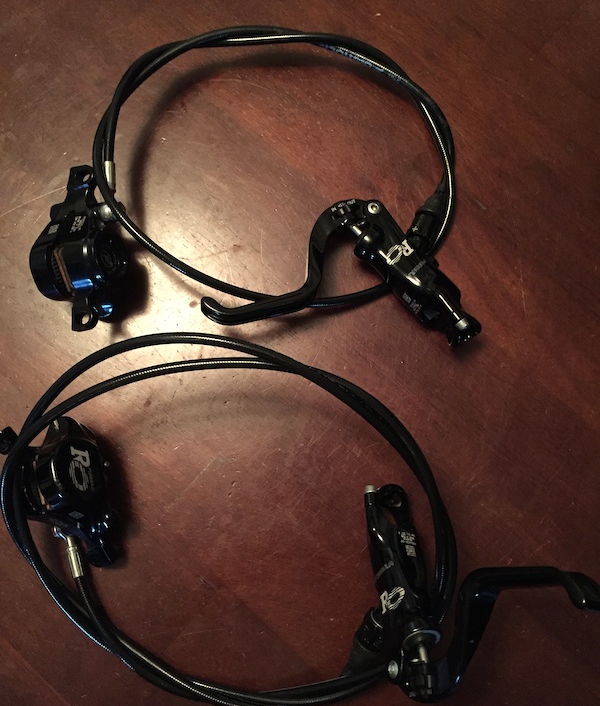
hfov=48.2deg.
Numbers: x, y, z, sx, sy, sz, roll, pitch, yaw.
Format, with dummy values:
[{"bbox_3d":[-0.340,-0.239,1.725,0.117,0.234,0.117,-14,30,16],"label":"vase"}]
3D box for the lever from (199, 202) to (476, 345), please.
[{"bbox_3d":[0.019,-0.040,0.345,0.140,0.038,0.074,5,77,1],"label":"lever"}]

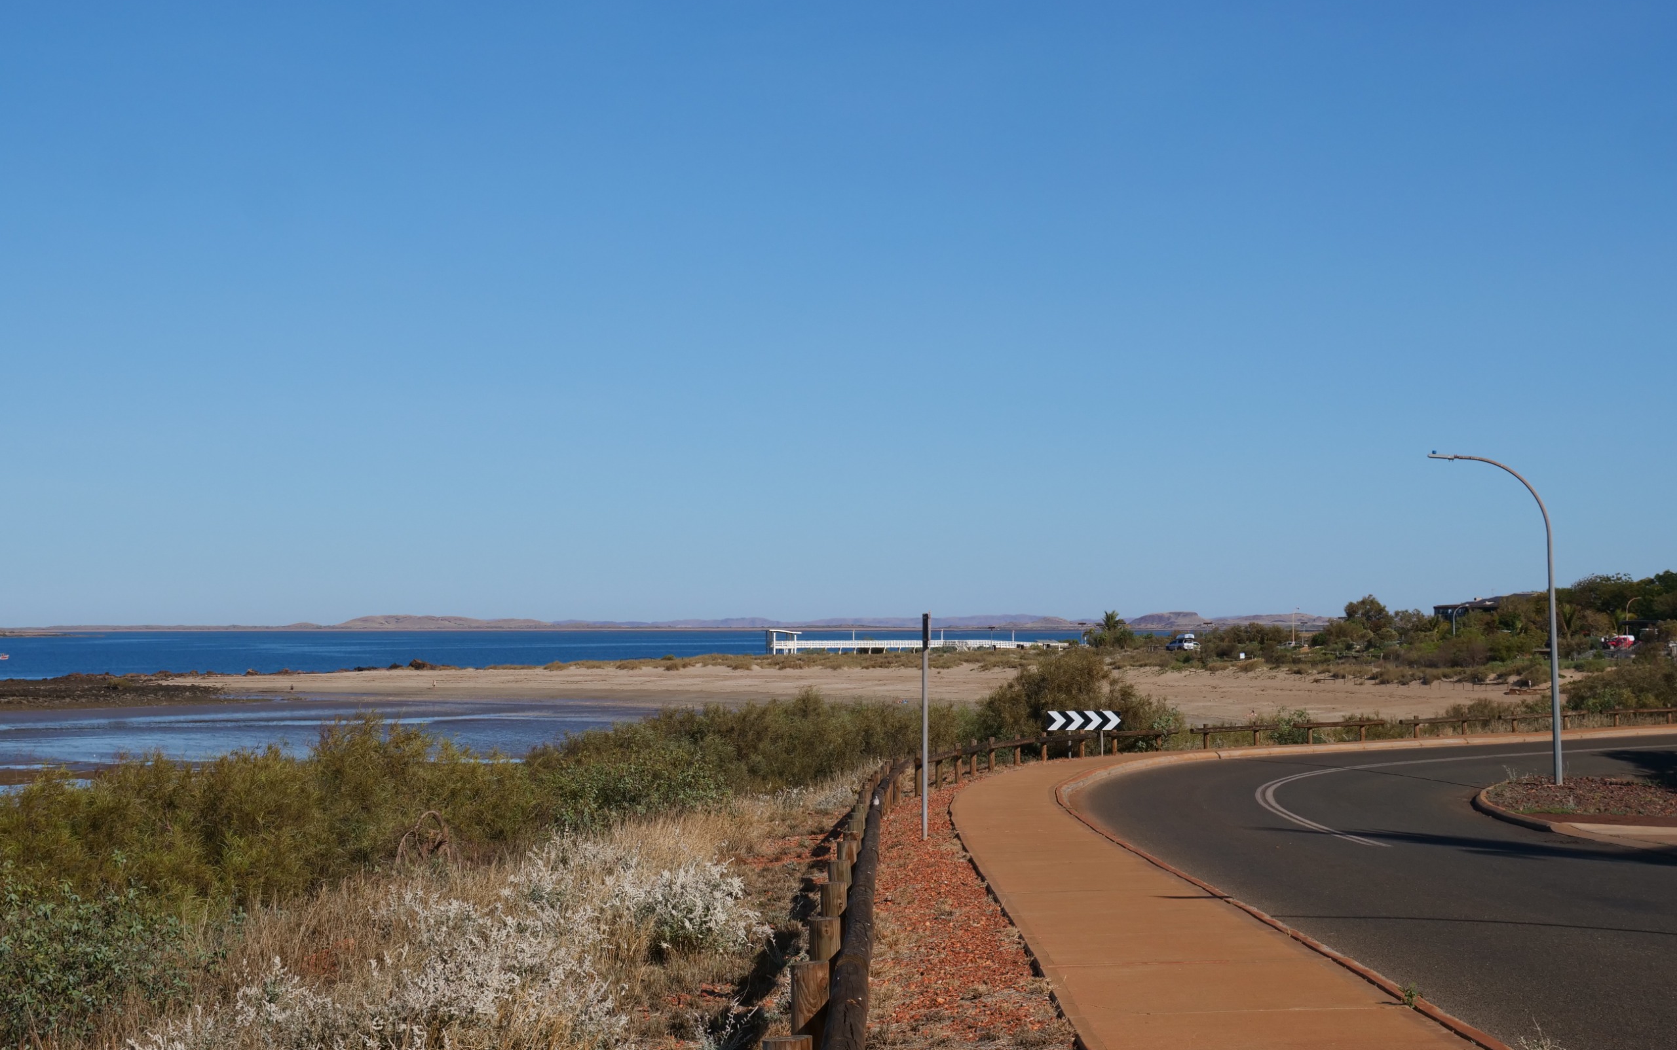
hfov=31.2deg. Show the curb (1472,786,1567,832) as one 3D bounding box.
[{"bbox_3d":[11.783,4.888,52.000,1.200,0.160,14.000,0,-2,11],"label":"curb"}]

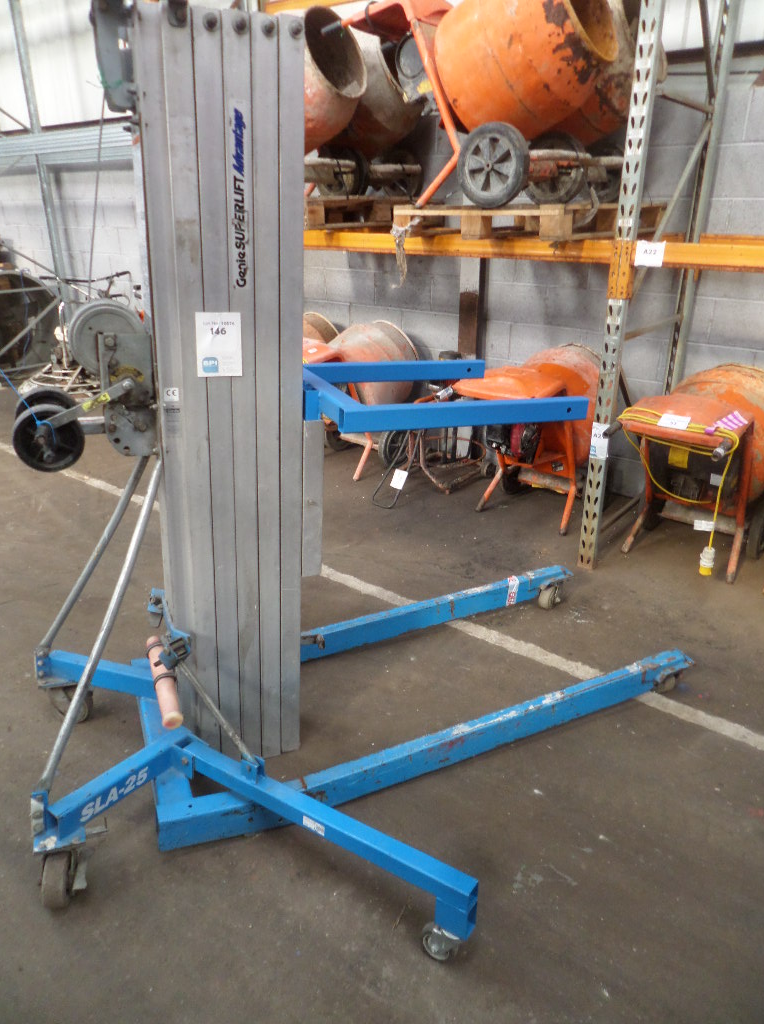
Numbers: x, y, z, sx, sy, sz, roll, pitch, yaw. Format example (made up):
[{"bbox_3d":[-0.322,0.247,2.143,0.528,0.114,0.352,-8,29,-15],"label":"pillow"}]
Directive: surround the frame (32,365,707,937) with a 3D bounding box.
[{"bbox_3d":[0.035,0.177,2.080,2.130,1.150,1.550,-11,26,-23],"label":"frame"}]

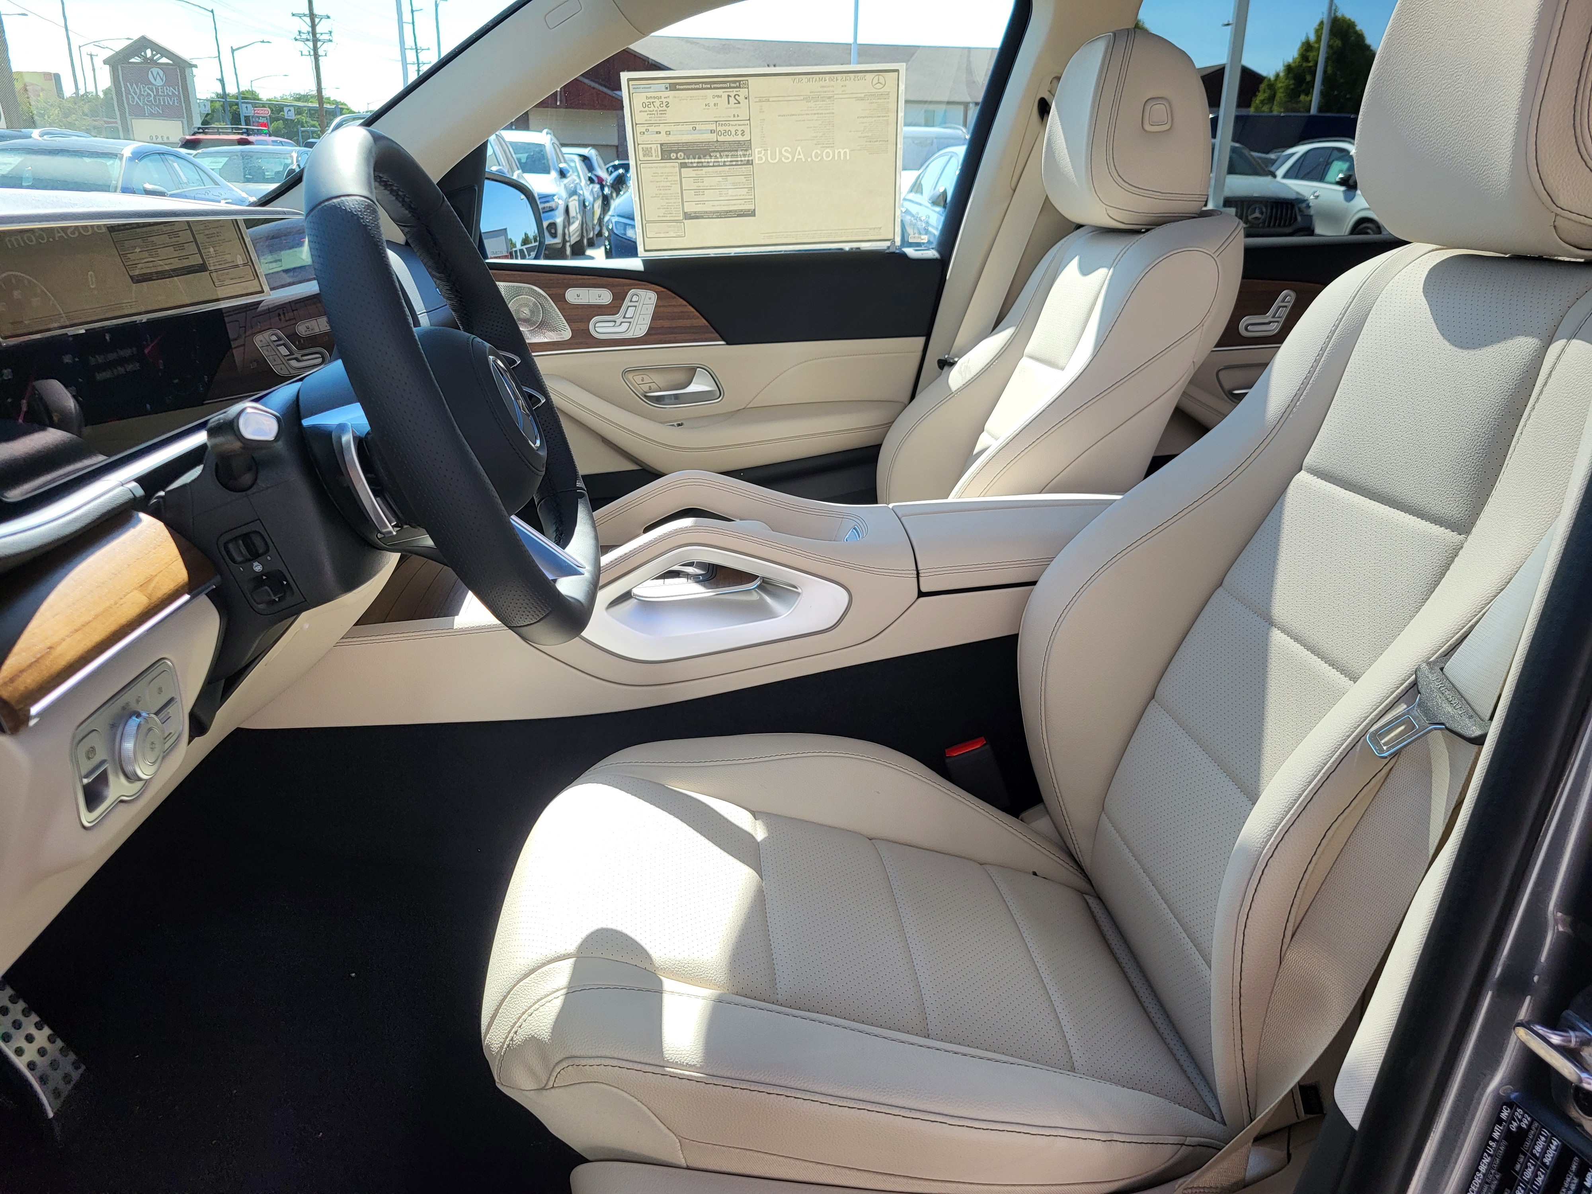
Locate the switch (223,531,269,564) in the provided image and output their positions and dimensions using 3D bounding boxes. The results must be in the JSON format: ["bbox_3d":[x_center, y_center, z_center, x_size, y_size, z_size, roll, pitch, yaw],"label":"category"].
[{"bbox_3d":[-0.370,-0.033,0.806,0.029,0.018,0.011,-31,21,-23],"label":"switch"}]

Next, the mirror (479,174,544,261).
[{"bbox_3d":[-0.537,-0.645,2.068,0.140,0.180,0.240,3,20,6],"label":"mirror"}]

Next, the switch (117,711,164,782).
[{"bbox_3d":[-0.365,0.084,0.667,0.014,0.036,0.036,-1,19,-4],"label":"switch"}]

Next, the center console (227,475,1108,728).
[{"bbox_3d":[-0.051,-0.006,1.317,1.050,0.230,0.280,-1,20,-4],"label":"center console"}]

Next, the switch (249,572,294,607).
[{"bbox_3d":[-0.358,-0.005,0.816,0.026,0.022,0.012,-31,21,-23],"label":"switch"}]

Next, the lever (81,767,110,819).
[{"bbox_3d":[-0.364,0.101,0.622,0.011,0.020,0.025,-1,19,-4],"label":"lever"}]

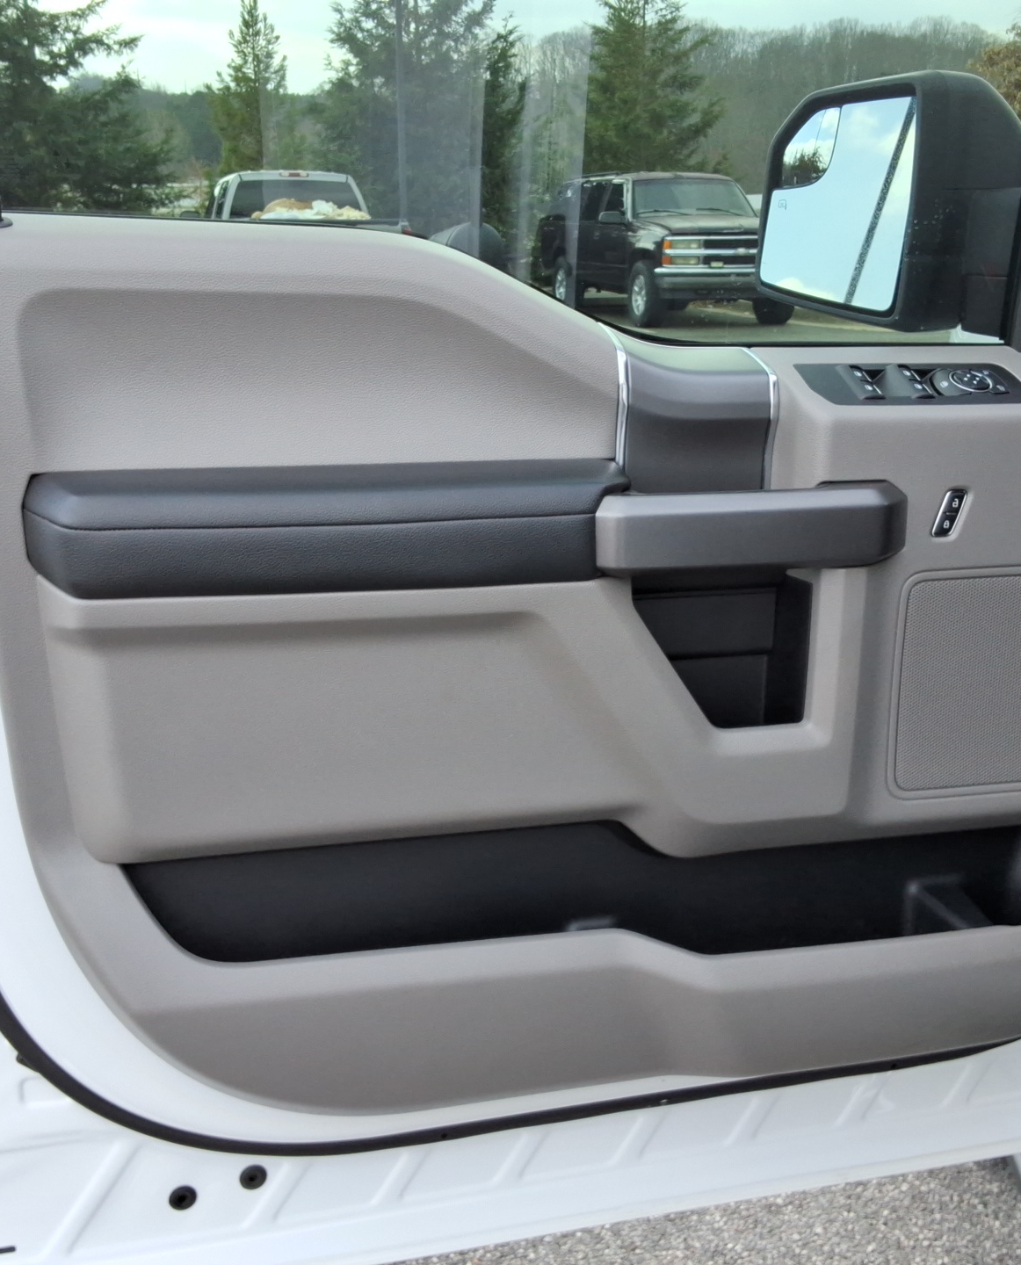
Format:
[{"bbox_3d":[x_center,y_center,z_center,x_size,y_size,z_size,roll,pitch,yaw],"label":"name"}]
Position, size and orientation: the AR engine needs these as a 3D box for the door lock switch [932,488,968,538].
[{"bbox_3d":[0.338,-0.092,1.043,0.025,0.038,0.012,-3,18,-8],"label":"door lock switch"}]

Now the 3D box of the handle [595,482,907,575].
[{"bbox_3d":[0.173,-0.074,0.976,0.236,0.053,0.060,-3,18,-15],"label":"handle"}]

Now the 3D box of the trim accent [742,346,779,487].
[{"bbox_3d":[0.186,-0.157,1.016,0.015,0.108,0.057,-3,18,-8],"label":"trim accent"}]

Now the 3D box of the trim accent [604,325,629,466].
[{"bbox_3d":[0.076,-0.171,0.996,0.013,0.103,0.060,-3,18,-8],"label":"trim accent"}]

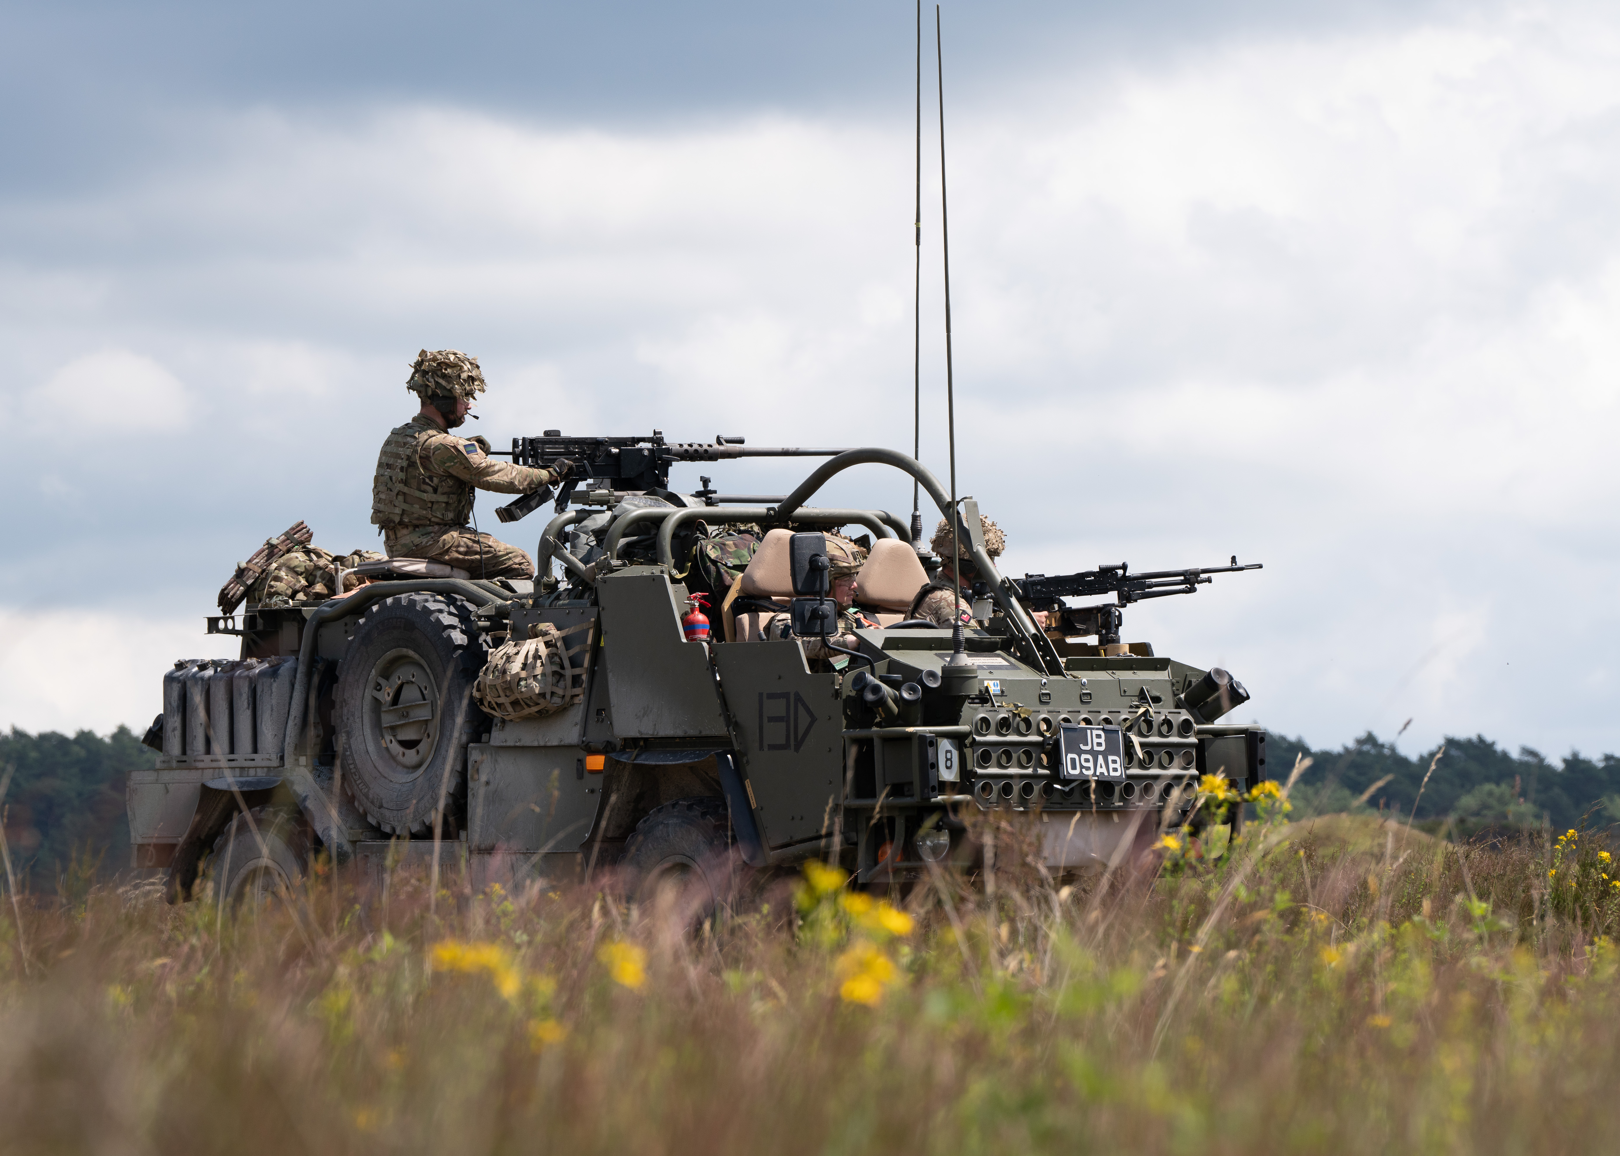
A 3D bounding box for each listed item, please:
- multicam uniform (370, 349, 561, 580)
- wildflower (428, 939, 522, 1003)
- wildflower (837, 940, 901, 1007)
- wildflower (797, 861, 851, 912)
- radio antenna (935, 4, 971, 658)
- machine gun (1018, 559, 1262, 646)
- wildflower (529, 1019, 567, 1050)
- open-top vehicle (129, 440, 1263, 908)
[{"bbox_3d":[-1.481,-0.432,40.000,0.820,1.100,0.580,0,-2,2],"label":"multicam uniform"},{"bbox_3d":[-0.465,0.547,13.000,0.120,0.080,0.085,0,-2,0],"label":"wildflower"},{"bbox_3d":[0.084,0.572,13.500,0.085,0.088,0.075,0,-2,0],"label":"wildflower"},{"bbox_3d":[0.021,0.462,14.000,0.075,0.068,0.070,0,-2,0],"label":"wildflower"},{"bbox_3d":[0.557,-0.965,37.075,0.090,2.620,0.090,-2,-3,0],"label":"radio antenna"},{"bbox_3d":[1.286,0.091,38.000,1.150,0.300,0.250,6,-2,7],"label":"machine gun"},{"bbox_3d":[-0.365,0.635,13.000,0.046,0.036,0.042,0,-2,0],"label":"wildflower"},{"bbox_3d":[-0.540,0.700,39.150,2.050,2.500,5.450,1,-2,-38],"label":"open-top vehicle"}]

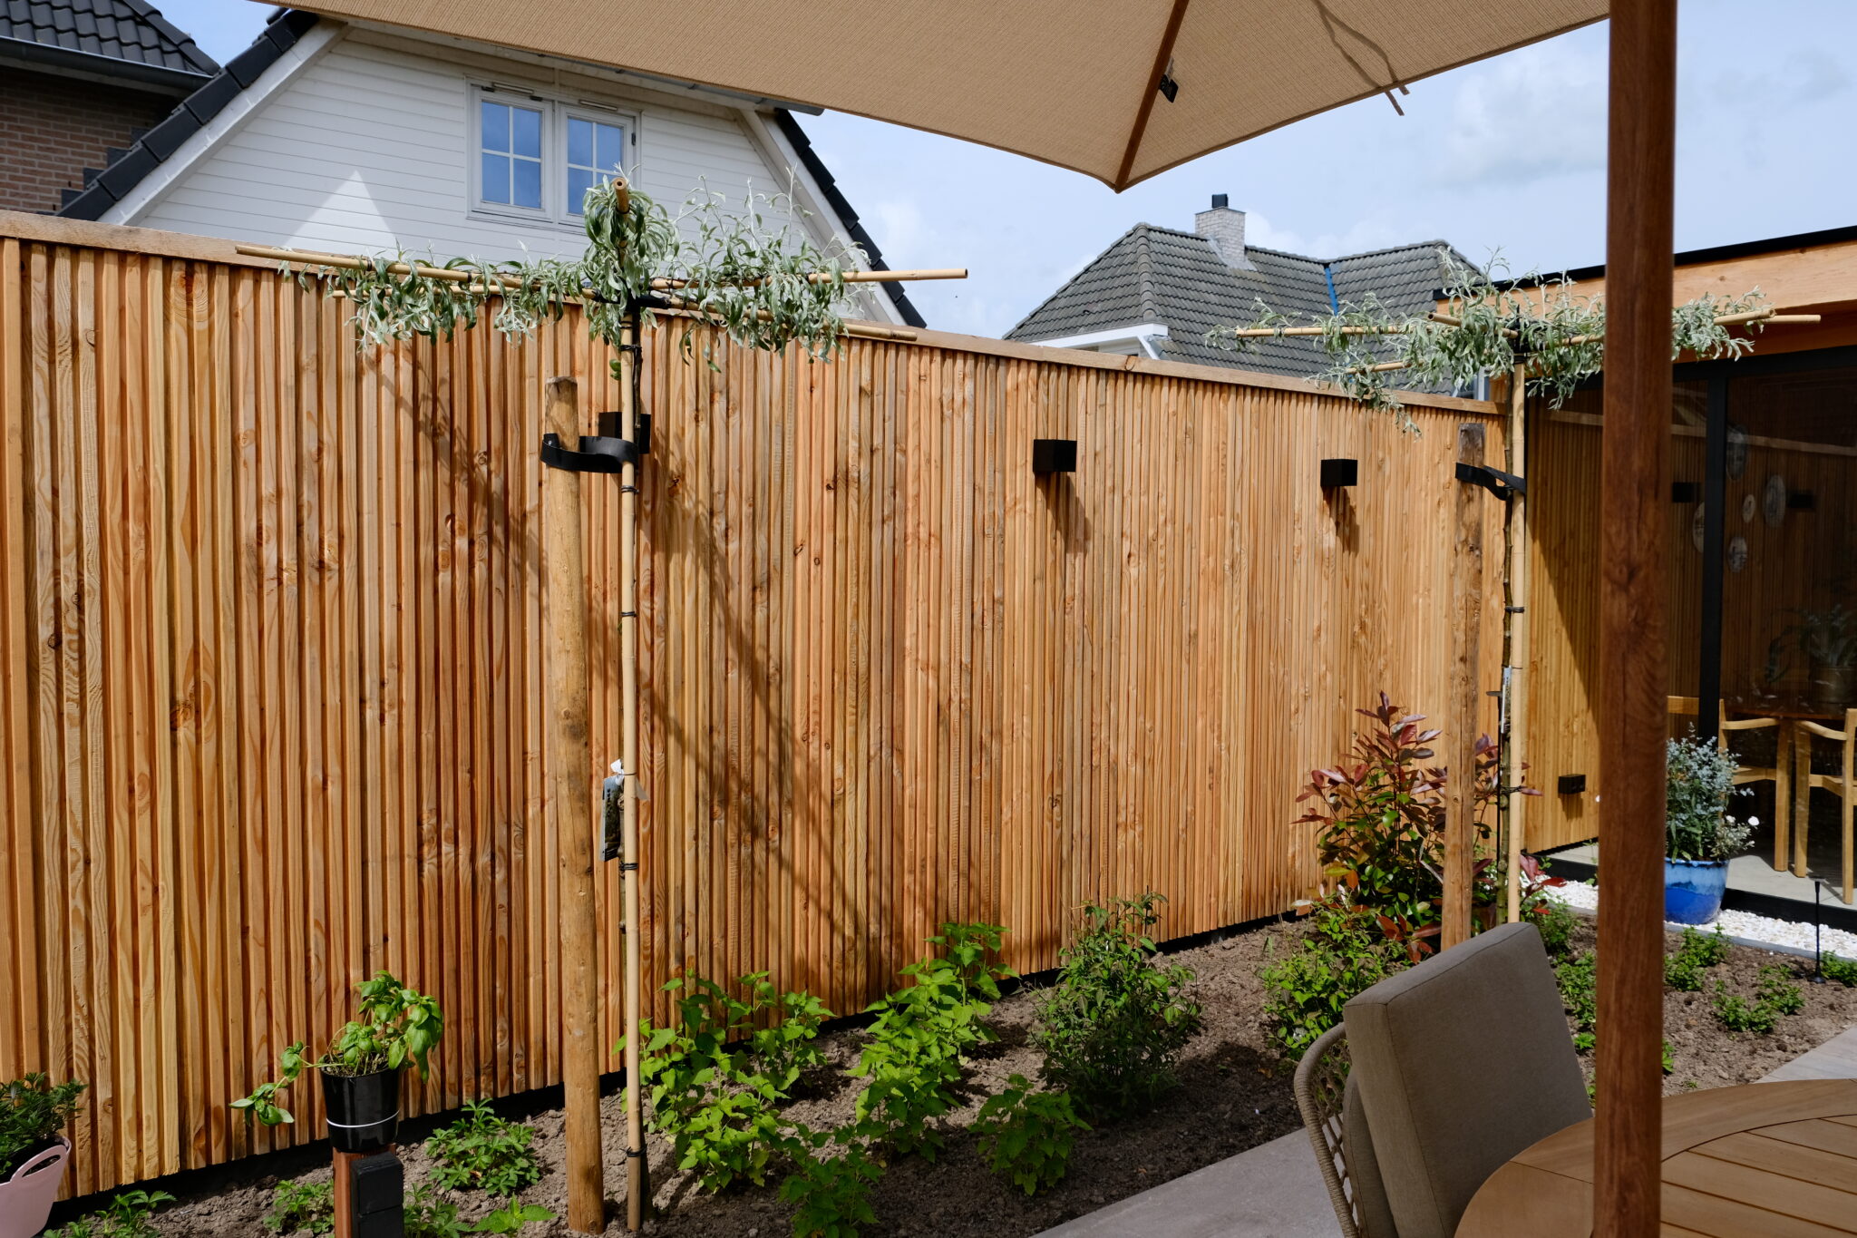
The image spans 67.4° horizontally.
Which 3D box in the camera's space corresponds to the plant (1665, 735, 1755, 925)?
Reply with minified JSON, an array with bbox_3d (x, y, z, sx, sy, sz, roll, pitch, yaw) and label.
[{"bbox_3d":[3.083,0.821,5.599,0.460,0.771,0.440,-2,4,-37],"label":"plant"}]

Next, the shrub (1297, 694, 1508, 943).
[{"bbox_3d":[1.695,0.752,4.972,0.760,0.949,0.720,-2,4,-37],"label":"shrub"}]

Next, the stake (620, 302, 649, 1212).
[{"bbox_3d":[-0.589,0.308,2.744,0.033,1.840,0.033,0,3,-11],"label":"stake"}]

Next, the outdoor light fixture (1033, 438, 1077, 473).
[{"bbox_3d":[0.417,-0.529,4.541,0.099,0.100,0.099,-2,4,-37],"label":"outdoor light fixture"}]

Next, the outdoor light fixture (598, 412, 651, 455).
[{"bbox_3d":[-0.787,-0.480,3.620,0.099,0.100,0.099,-2,4,-37],"label":"outdoor light fixture"}]

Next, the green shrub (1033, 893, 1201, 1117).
[{"bbox_3d":[0.484,0.962,3.533,0.410,0.470,0.390,1,3,9],"label":"green shrub"}]

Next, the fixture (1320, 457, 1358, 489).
[{"bbox_3d":[1.608,-0.569,5.452,0.099,0.100,0.099,-2,4,-37],"label":"fixture"}]

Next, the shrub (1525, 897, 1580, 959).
[{"bbox_3d":[2.167,1.047,4.835,0.200,0.195,0.190,2,3,22],"label":"shrub"}]

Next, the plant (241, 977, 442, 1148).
[{"bbox_3d":[-0.919,0.692,2.170,0.290,0.260,0.190,0,3,-17],"label":"plant"}]

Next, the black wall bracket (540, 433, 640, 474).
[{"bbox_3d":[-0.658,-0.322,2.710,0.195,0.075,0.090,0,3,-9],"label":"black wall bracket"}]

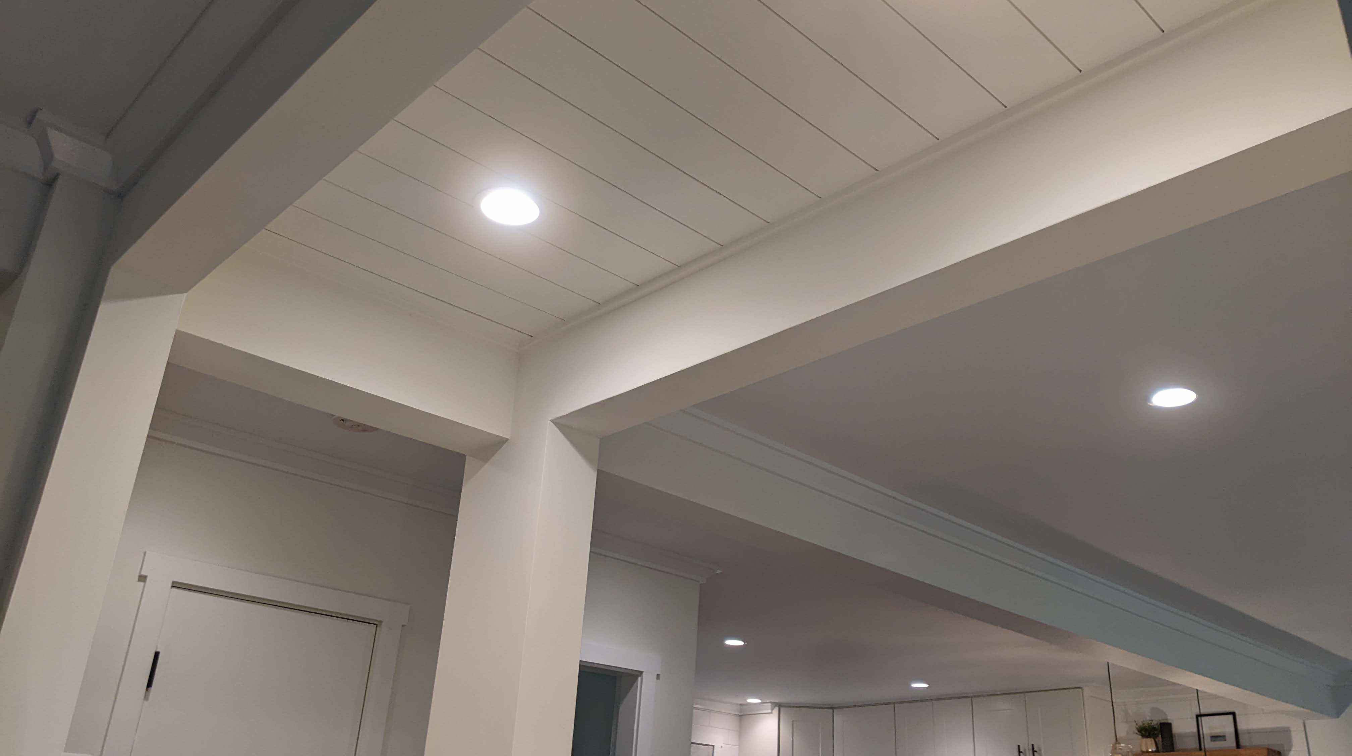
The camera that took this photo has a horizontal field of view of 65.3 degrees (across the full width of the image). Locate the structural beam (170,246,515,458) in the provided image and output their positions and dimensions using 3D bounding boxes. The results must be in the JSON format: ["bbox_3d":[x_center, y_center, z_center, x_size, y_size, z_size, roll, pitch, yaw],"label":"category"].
[{"bbox_3d":[-0.716,-0.062,2.241,0.773,0.229,0.175,23,-31,-38],"label":"structural beam"}]

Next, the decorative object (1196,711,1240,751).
[{"bbox_3d":[3.132,2.053,6.093,0.045,0.213,0.225,23,-31,-38],"label":"decorative object"}]

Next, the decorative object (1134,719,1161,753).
[{"bbox_3d":[2.837,2.156,6.336,0.140,0.190,0.145,23,-31,-38],"label":"decorative object"}]

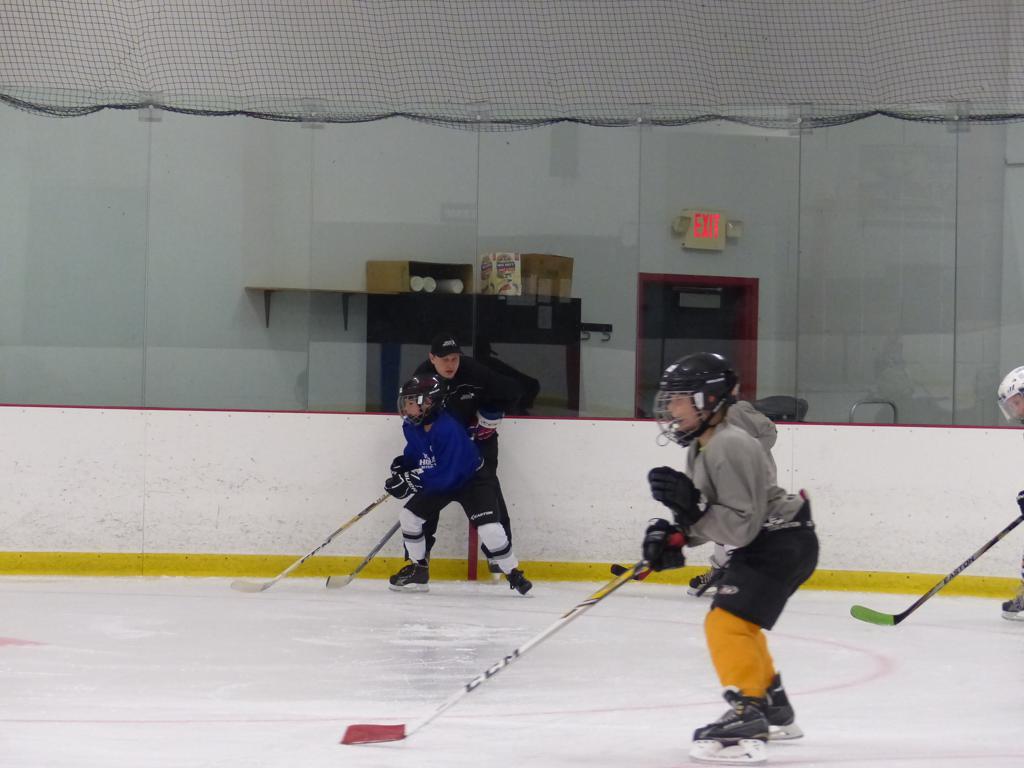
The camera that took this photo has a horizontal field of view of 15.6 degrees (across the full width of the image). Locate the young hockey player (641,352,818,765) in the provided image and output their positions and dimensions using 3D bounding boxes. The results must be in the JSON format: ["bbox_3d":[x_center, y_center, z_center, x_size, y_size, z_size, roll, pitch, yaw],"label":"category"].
[{"bbox_3d":[0.750,0.582,12.950,0.620,1.390,0.520,1,0,-10],"label":"young hockey player"}]

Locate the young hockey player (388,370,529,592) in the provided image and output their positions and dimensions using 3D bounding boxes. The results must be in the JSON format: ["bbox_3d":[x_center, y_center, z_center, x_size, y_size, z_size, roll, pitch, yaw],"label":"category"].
[{"bbox_3d":[-0.346,0.616,23.600,0.710,1.390,0.600,1,0,-33],"label":"young hockey player"}]

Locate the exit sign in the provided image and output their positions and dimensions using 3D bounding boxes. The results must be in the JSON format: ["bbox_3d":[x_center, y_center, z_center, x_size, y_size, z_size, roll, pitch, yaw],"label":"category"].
[{"bbox_3d":[1.457,-1.161,28.200,0.350,0.285,0.080,1,0,-34],"label":"exit sign"}]

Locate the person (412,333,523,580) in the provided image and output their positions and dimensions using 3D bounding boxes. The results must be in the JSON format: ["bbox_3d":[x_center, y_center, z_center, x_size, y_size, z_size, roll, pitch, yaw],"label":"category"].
[{"bbox_3d":[-0.291,0.496,24.500,0.600,1.640,0.520,1,0,25],"label":"person"}]

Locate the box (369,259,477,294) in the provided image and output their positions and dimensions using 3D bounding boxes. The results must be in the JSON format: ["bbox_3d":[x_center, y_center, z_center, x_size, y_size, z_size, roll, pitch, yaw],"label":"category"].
[{"bbox_3d":[-0.658,-0.771,26.800,0.570,0.225,0.460,1,0,-36],"label":"box"}]

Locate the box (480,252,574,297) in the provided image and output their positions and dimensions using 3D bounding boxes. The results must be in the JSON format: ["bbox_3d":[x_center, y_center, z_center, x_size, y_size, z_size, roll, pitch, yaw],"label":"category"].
[{"bbox_3d":[0.113,-0.797,27.200,0.570,0.300,0.370,1,0,-36],"label":"box"}]

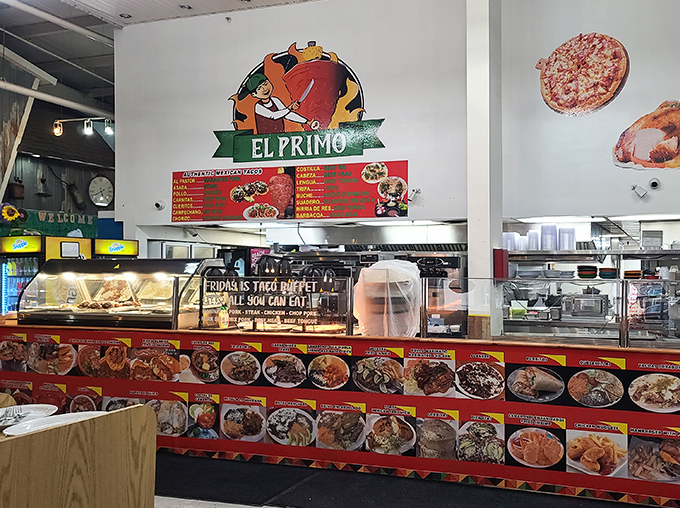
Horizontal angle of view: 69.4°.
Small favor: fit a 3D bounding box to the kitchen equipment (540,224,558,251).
[{"bbox_3d":[2.328,-0.179,5.450,0.183,0.297,0.183,0,0,14],"label":"kitchen equipment"}]

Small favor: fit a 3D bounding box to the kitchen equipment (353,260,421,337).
[{"bbox_3d":[0.373,0.332,3.900,0.490,0.580,0.460,0,0,14],"label":"kitchen equipment"}]

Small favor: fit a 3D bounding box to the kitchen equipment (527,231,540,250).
[{"bbox_3d":[2.150,-0.144,5.450,0.128,0.222,0.128,0,0,14],"label":"kitchen equipment"}]

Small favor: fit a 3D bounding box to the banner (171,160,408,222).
[{"bbox_3d":[-0.539,-0.575,4.672,2.370,0.505,0.030,0,0,14],"label":"banner"}]

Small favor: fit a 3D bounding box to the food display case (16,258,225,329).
[{"bbox_3d":[-2.040,0.325,4.588,1.560,0.620,0.740,0,0,14],"label":"food display case"}]

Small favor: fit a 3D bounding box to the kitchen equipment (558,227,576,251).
[{"bbox_3d":[2.527,-0.156,5.450,0.183,0.253,0.183,0,0,14],"label":"kitchen equipment"}]

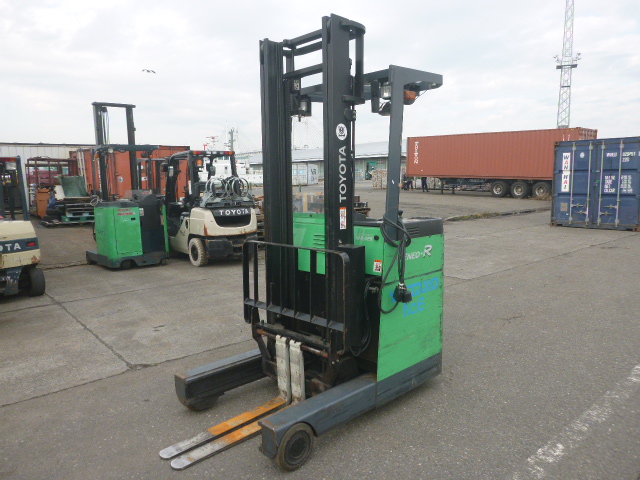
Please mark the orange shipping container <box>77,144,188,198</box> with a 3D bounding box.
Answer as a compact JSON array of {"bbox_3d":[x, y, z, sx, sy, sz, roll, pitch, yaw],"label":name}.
[{"bbox_3d":[-7.192,-2.029,17.253,2.440,2.590,6.060,-8,11,-39],"label":"orange shipping container"}]

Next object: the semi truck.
[{"bbox_3d":[11.336,-5.024,31.063,2.500,4.053,12.400,-8,12,-38],"label":"semi truck"}]

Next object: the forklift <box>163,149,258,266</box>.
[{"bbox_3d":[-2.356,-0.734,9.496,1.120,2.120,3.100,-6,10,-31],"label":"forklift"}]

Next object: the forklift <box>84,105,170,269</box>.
[{"bbox_3d":[-4.043,-1.115,9.281,1.020,3.000,2.100,-9,11,-41],"label":"forklift"}]

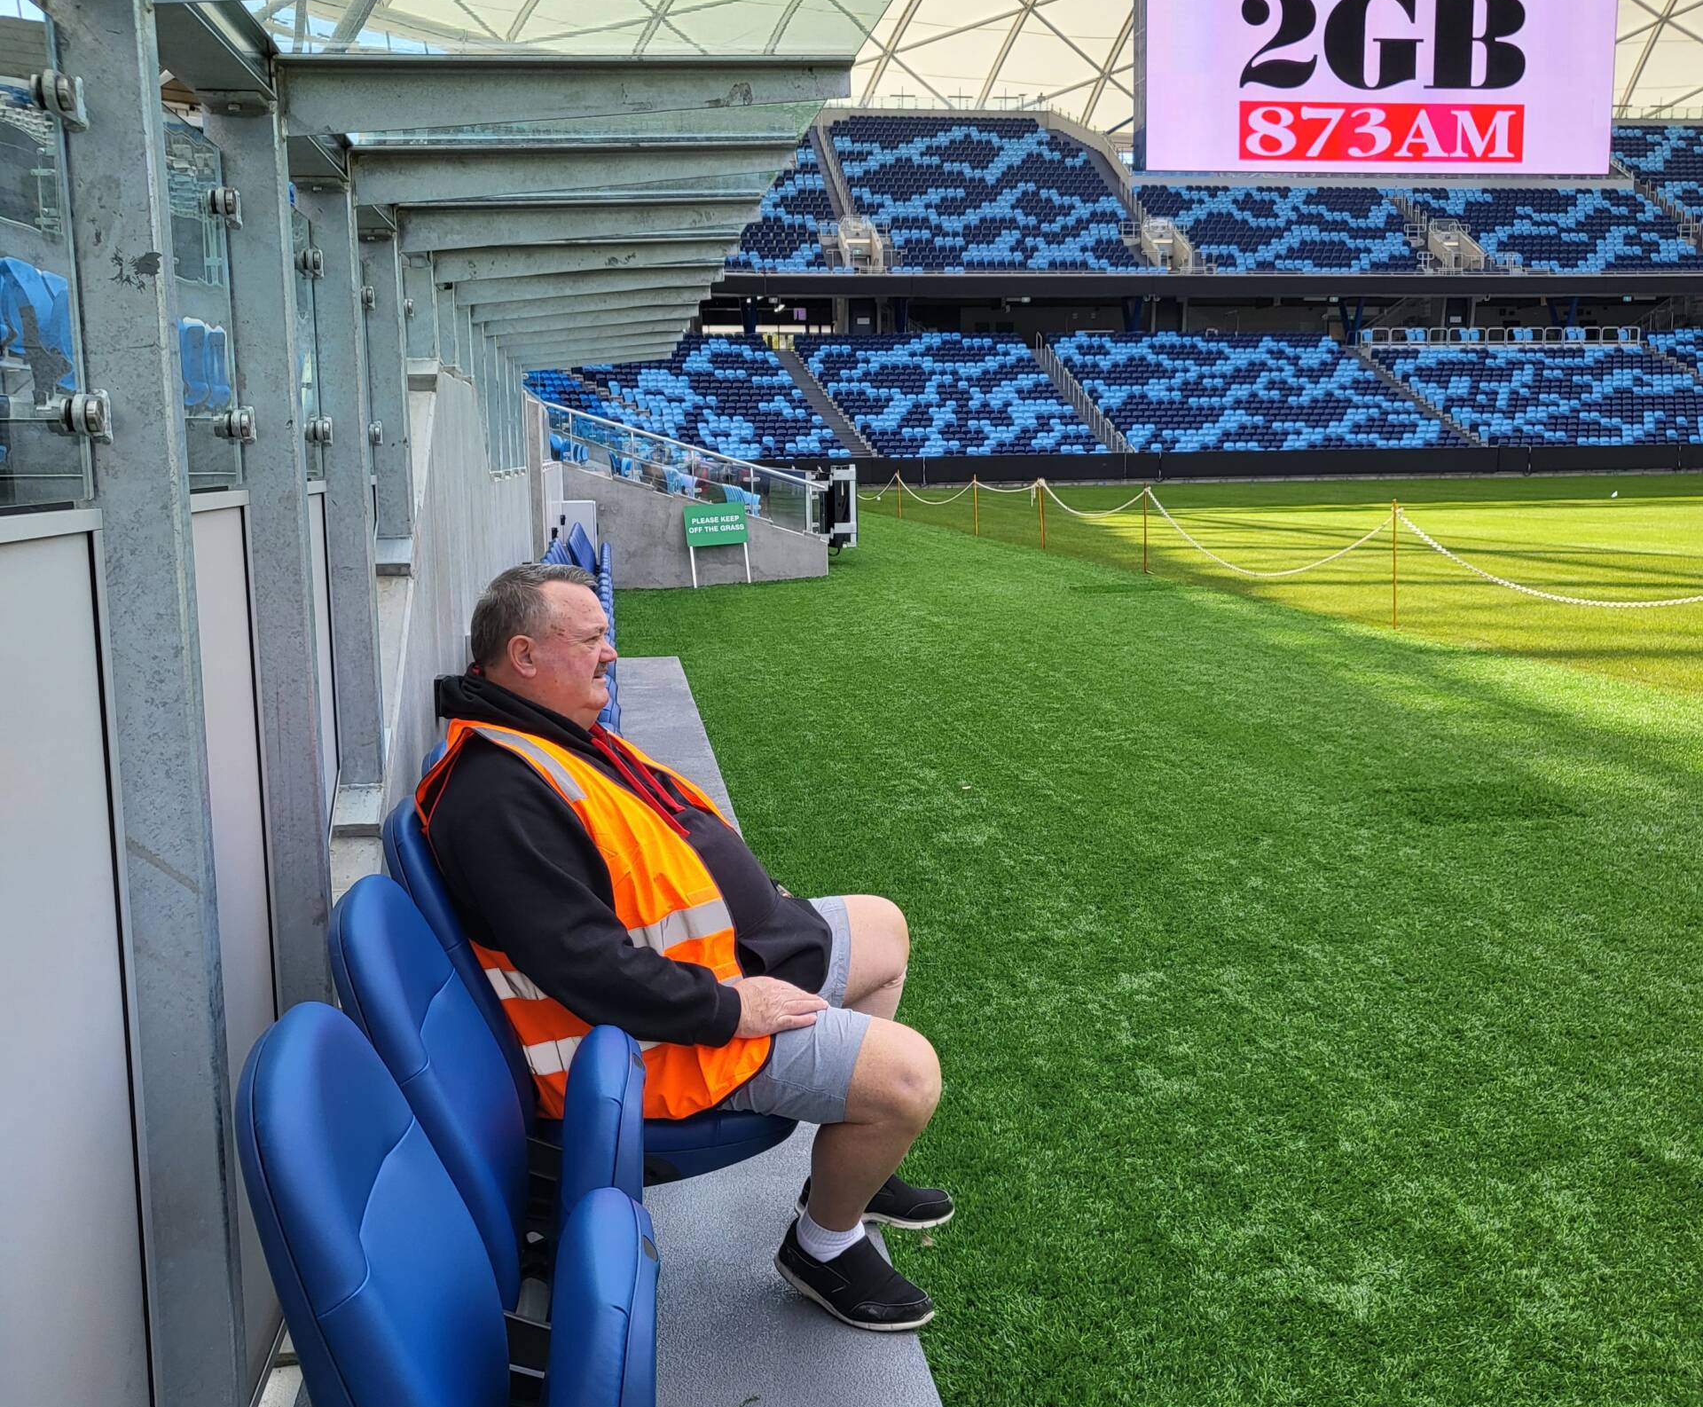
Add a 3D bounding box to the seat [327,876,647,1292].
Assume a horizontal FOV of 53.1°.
[{"bbox_3d":[-0.489,0.645,2.400,0.420,0.825,0.500,-2,9,-8],"label":"seat"}]

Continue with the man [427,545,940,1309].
[{"bbox_3d":[-0.256,0.387,2.941,0.860,1.270,0.580,-2,9,-8],"label":"man"}]

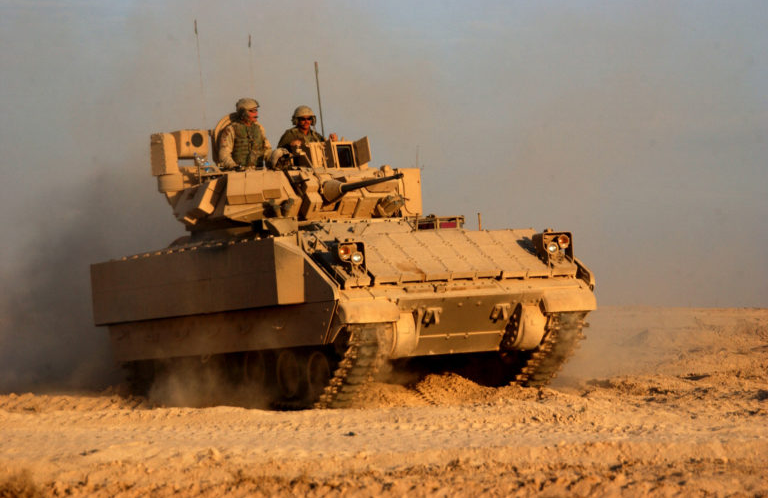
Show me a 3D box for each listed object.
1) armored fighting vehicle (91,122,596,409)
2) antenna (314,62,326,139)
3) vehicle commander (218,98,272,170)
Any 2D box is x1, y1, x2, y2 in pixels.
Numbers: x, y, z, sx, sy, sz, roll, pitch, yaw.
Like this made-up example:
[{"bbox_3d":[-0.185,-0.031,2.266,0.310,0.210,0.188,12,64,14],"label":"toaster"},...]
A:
[{"bbox_3d":[-0.625,0.096,35.092,3.280,3.400,6.500,-2,-3,-30],"label":"armored fighting vehicle"},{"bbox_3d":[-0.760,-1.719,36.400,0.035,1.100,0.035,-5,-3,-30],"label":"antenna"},{"bbox_3d":[-1.620,-0.950,35.750,0.600,1.700,0.420,-1,-2,-30],"label":"vehicle commander"}]

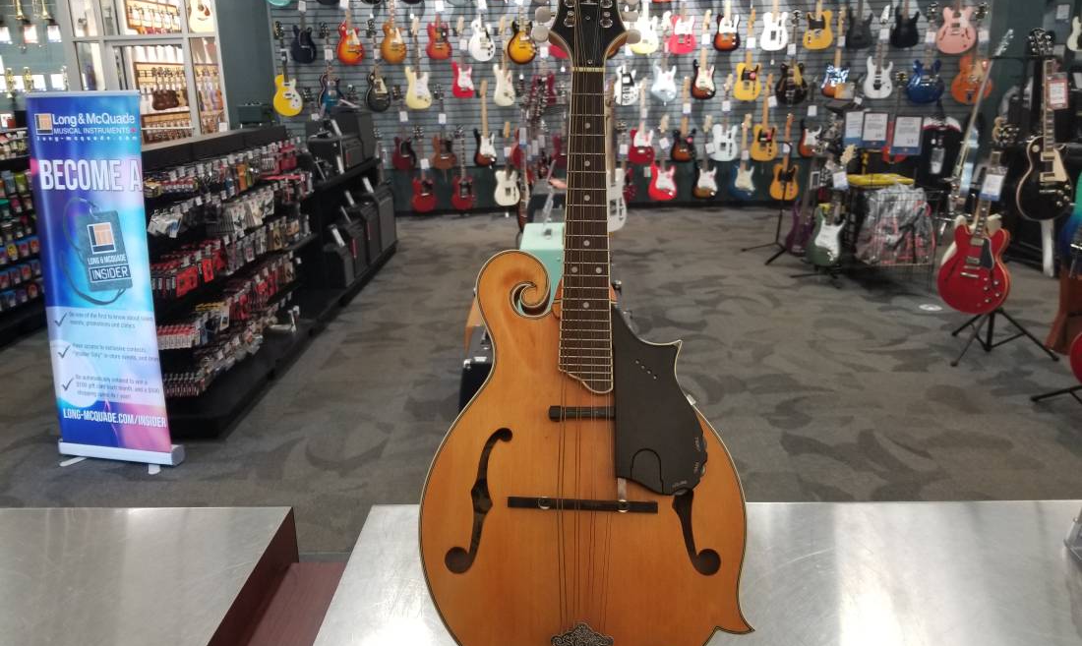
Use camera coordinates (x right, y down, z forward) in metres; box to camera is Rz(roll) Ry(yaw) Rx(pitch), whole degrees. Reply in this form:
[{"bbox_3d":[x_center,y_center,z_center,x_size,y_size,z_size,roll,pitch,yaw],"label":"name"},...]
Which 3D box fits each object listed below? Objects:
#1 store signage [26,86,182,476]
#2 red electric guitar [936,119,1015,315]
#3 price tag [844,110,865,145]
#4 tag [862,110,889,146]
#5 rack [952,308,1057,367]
[{"bbox_3d":[-1.705,-0.151,3.149,0.525,1.463,0.150,2,12,13],"label":"store signage"},{"bbox_3d":[2.400,-0.572,4.377,0.085,1.050,0.410,-2,14,-29],"label":"red electric guitar"},{"bbox_3d":[2.498,-1.542,6.450,0.190,0.280,0.015,4,16,20],"label":"price tag"},{"bbox_3d":[2.574,-1.485,6.245,0.200,0.278,0.020,1,16,8],"label":"tag"},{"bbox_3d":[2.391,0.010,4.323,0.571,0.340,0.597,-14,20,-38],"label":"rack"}]

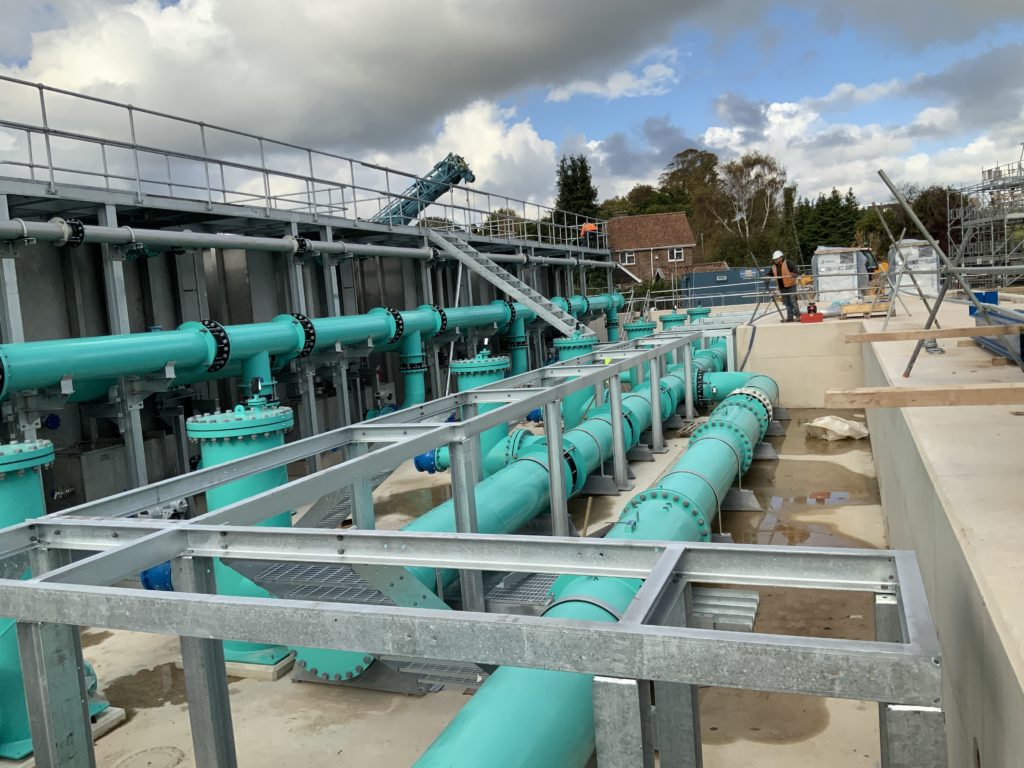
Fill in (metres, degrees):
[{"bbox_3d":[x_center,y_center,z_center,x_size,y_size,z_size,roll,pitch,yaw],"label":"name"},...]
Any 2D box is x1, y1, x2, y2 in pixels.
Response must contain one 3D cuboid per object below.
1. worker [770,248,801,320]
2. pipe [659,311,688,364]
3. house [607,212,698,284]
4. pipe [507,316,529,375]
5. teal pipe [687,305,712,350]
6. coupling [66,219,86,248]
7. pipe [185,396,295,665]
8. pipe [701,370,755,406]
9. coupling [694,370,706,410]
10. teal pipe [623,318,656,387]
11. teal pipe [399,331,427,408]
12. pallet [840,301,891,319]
[{"bbox_3d":[6.772,-2.424,21.281,0.680,1.760,0.520,-1,7,34],"label":"worker"},{"bbox_3d":[5.233,-1.253,27.348,0.910,2.080,0.910,-2,6,21],"label":"pipe"},{"bbox_3d":[11.131,-9.908,70.750,6.900,7.900,8.000,-4,5,5],"label":"house"},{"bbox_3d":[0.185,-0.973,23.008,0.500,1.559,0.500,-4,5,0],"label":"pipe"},{"bbox_3d":[7.048,-1.834,32.024,0.910,2.080,0.910,-2,6,21],"label":"teal pipe"},{"bbox_3d":[-4.916,-1.704,9.690,0.320,0.320,0.200,-2,6,21],"label":"coupling"},{"bbox_3d":[-2.307,1.218,7.617,0.940,2.140,0.940,-2,6,21],"label":"pipe"},{"bbox_3d":[5.117,0.090,19.731,1.250,0.710,0.710,-2,6,21],"label":"pipe"},{"bbox_3d":[4.447,0.114,19.994,0.170,0.910,0.910,-2,6,21],"label":"coupling"},{"bbox_3d":[3.470,-0.621,22.543,0.940,2.120,0.940,-2,6,21],"label":"teal pipe"},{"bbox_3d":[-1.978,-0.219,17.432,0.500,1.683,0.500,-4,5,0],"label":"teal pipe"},{"bbox_3d":[8.679,-1.832,20.971,1.200,0.400,1.000,-2,6,21],"label":"pallet"}]

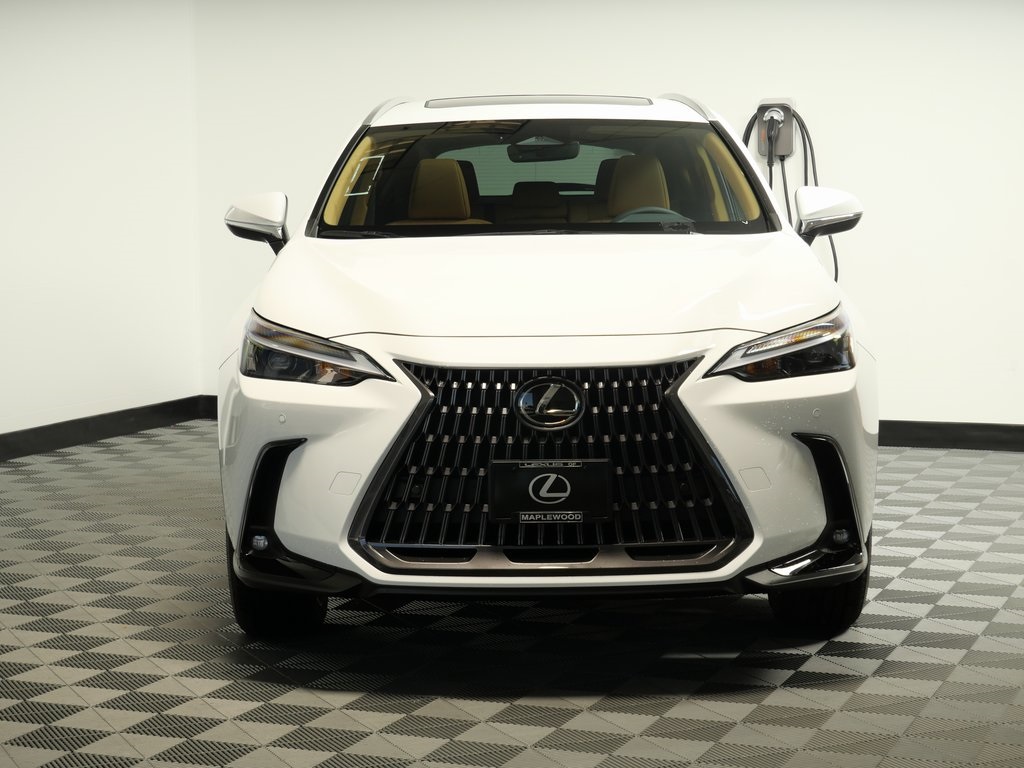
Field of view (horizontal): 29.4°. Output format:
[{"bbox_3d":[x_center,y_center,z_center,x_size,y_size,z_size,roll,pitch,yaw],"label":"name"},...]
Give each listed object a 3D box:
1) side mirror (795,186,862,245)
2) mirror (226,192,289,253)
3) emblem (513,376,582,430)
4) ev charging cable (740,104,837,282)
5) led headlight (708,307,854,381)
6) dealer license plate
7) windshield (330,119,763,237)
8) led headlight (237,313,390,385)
[{"bbox_3d":[1.058,-0.560,6.527,0.225,0.207,0.180,-1,5,1],"label":"side mirror"},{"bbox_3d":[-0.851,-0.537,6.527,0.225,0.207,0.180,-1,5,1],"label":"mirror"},{"bbox_3d":[0.096,0.050,4.953,0.177,0.135,0.035,-1,5,1],"label":"emblem"},{"bbox_3d":[1.409,-0.920,10.060,0.560,1.080,0.200,1,5,23],"label":"ev charging cable"},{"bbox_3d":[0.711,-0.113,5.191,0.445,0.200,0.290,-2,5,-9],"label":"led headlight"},{"bbox_3d":[0.096,0.270,4.947,0.304,0.157,0.020,-1,5,1],"label":"dealer license plate"},{"bbox_3d":[0.104,-0.672,6.436,1.450,0.180,0.880,-1,35,1],"label":"windshield"},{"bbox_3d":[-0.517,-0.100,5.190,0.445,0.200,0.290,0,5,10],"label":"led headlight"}]

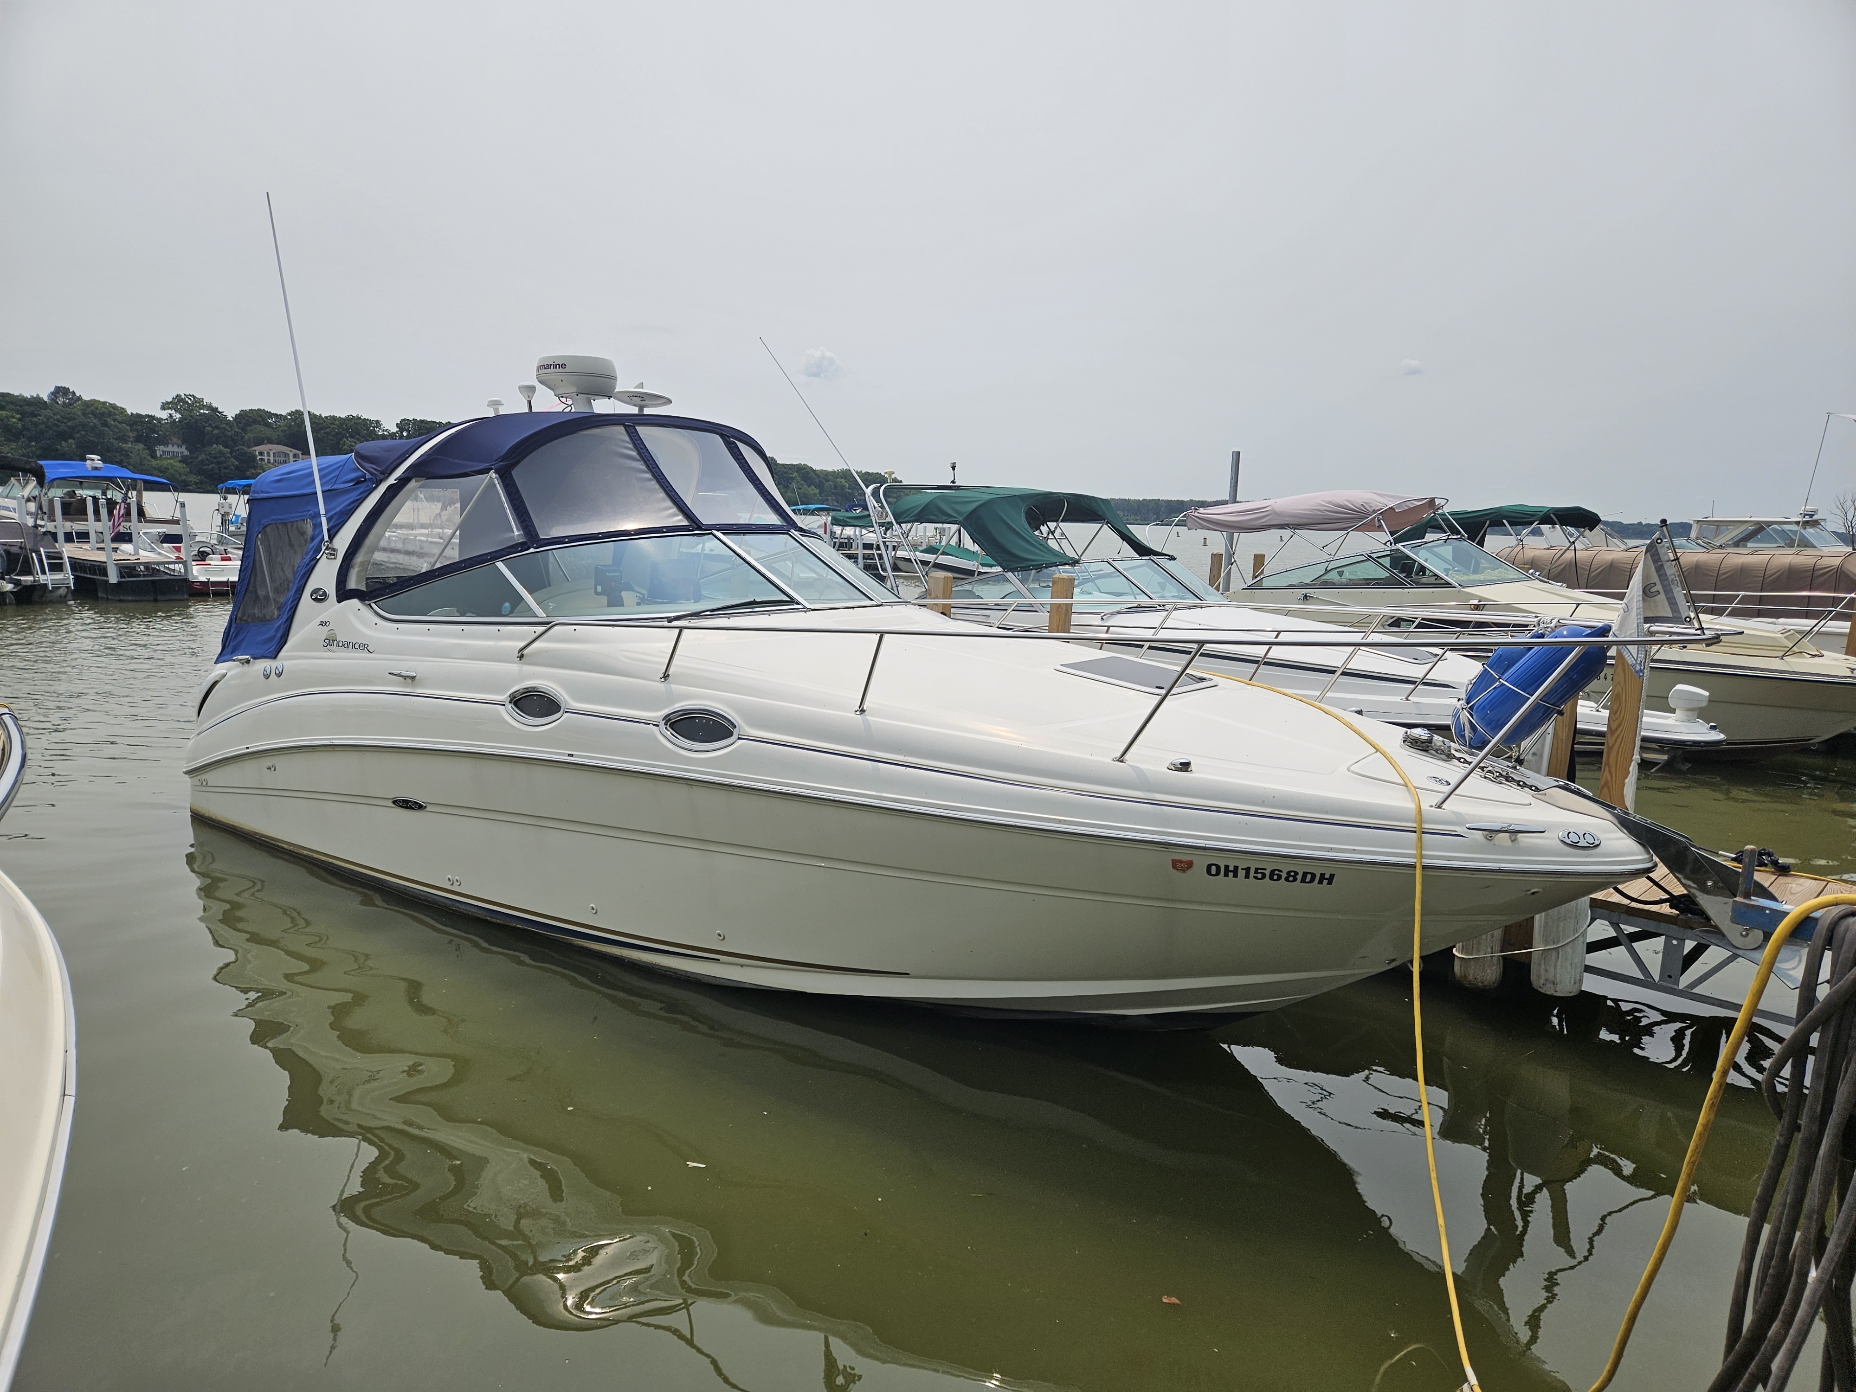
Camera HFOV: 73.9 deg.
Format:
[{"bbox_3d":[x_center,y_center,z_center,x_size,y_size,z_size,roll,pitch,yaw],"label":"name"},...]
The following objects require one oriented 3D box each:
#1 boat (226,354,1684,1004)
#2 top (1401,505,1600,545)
[{"bbox_3d":[-0.974,-0.237,7.206,9.341,3.300,2.870,8,10,36],"label":"boat"},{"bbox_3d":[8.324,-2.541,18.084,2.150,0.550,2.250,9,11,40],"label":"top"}]

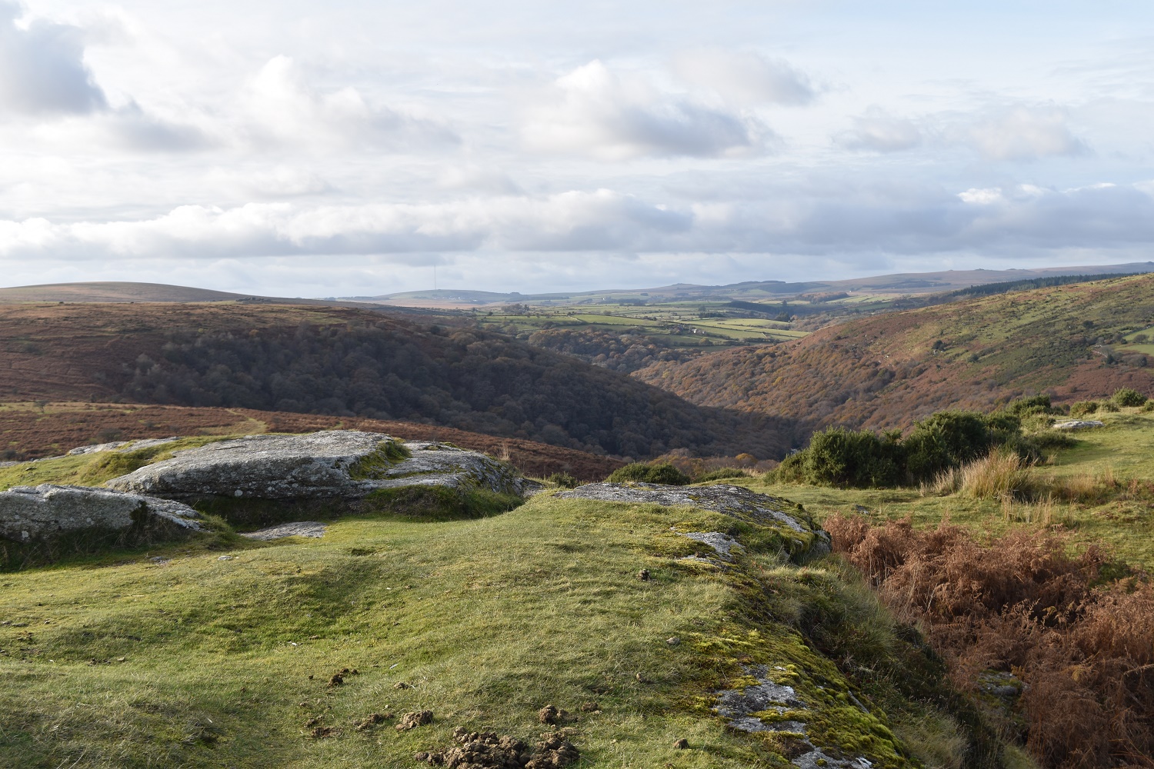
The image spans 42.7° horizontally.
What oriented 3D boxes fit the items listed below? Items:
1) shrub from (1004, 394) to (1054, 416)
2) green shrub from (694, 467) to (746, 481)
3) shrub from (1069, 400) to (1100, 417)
[{"bbox_3d":[13.786,0.633,45.000,1.550,0.720,1.300,1,3,17],"label":"shrub"},{"bbox_3d":[2.633,1.676,27.000,0.950,0.360,0.800,0,3,6],"label":"green shrub"},{"bbox_3d":[15.505,0.729,45.000,0.930,0.530,0.850,1,3,19],"label":"shrub"}]

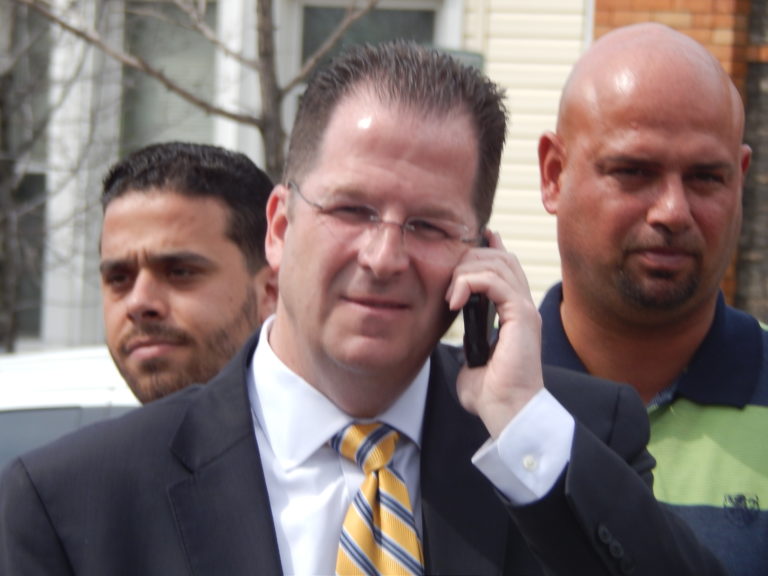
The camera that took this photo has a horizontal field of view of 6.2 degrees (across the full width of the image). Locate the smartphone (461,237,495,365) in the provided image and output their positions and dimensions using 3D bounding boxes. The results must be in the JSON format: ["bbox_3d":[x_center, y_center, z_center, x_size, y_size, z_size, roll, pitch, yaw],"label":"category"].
[{"bbox_3d":[0.074,0.008,5.530,0.016,0.108,0.056,-1,-19,13],"label":"smartphone"}]

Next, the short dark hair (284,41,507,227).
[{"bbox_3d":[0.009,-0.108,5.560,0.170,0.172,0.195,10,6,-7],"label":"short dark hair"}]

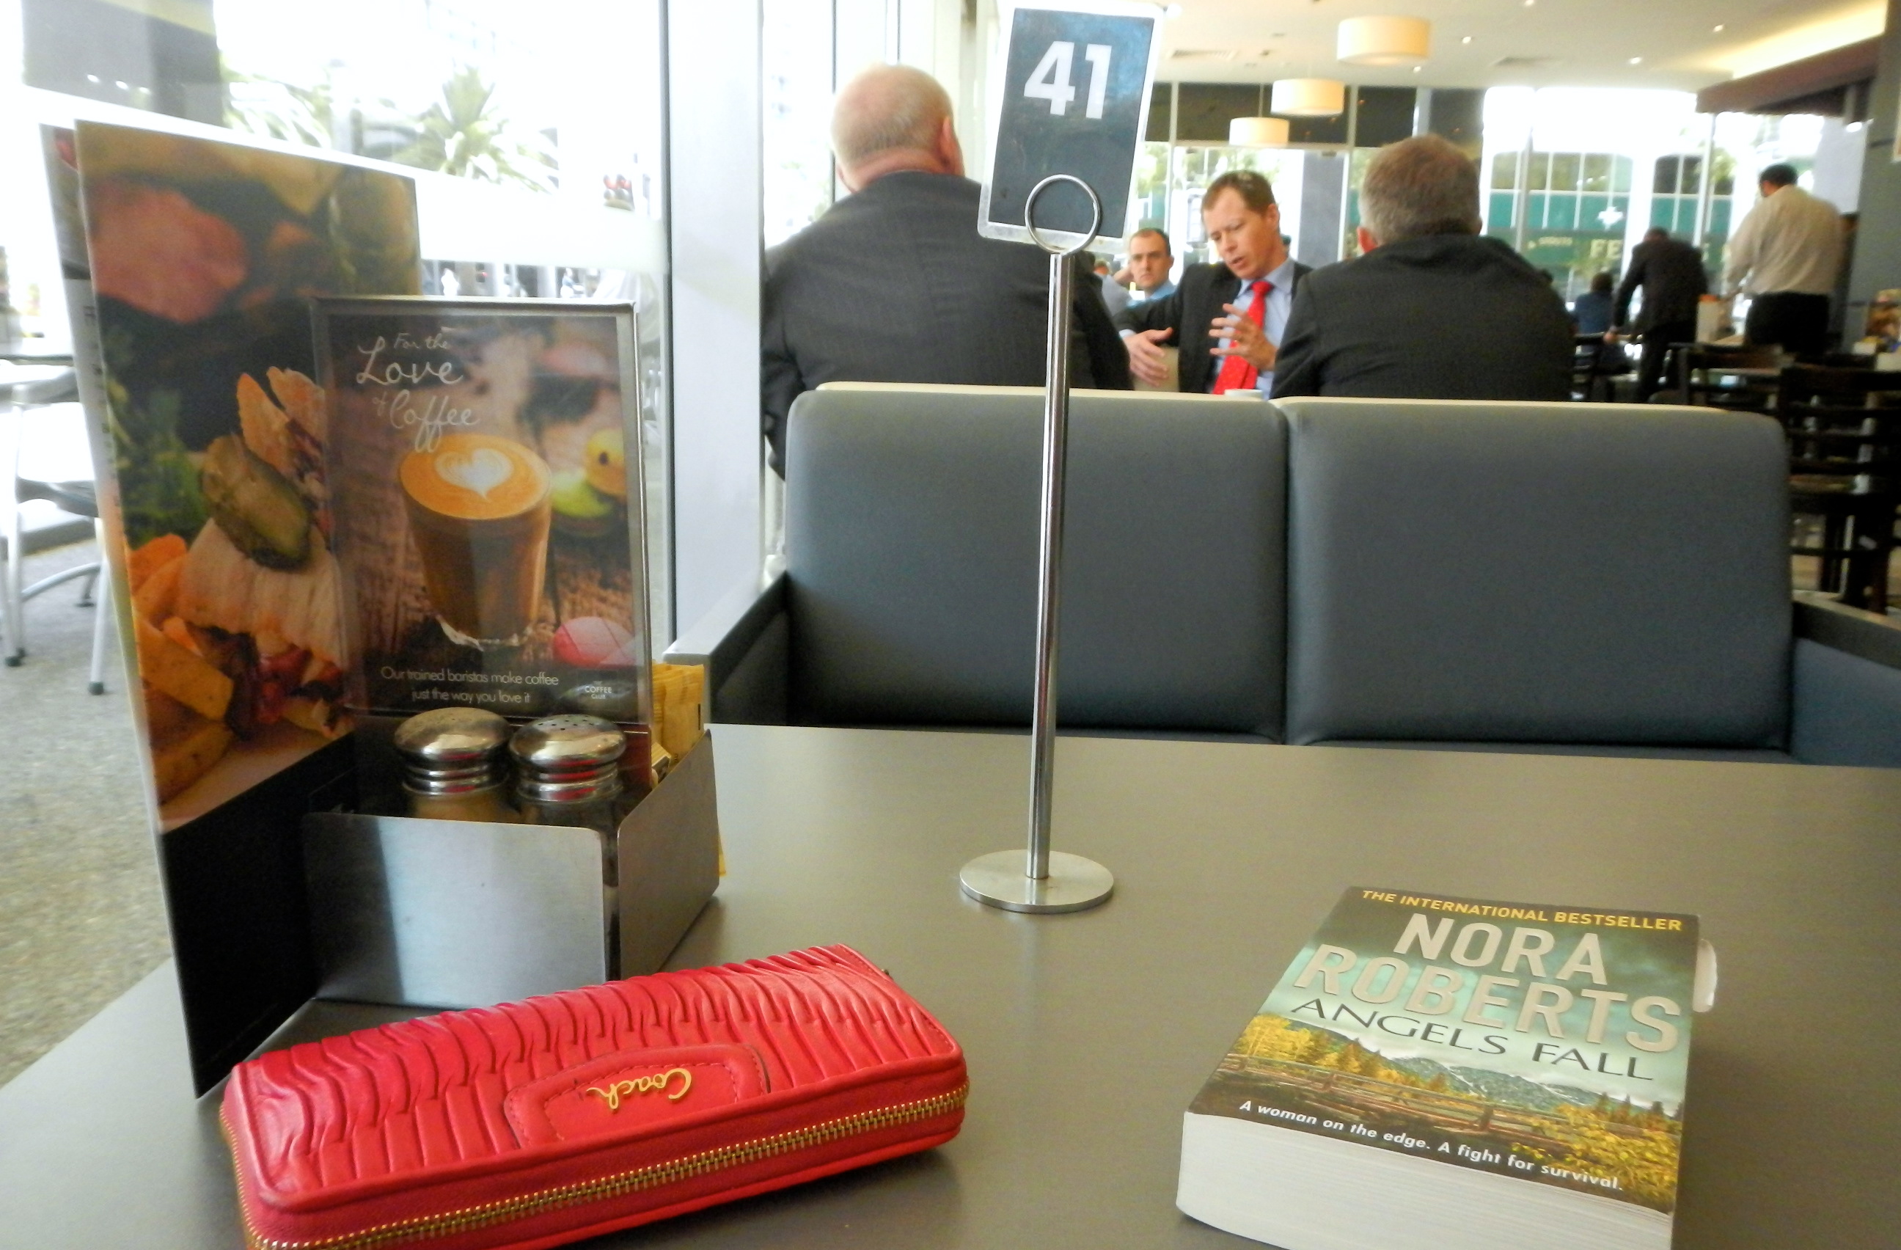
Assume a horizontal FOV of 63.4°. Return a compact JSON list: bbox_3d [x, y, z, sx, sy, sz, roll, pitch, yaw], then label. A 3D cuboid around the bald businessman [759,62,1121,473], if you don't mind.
[{"bbox_3d":[0.018,-0.163,2.346,0.540,1.310,0.750,2,12,6],"label":"bald businessman"}]

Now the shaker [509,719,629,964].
[{"bbox_3d":[-0.137,0.082,0.554,0.044,0.092,0.044,1,12,0],"label":"shaker"}]

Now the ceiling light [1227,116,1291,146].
[{"bbox_3d":[2.283,-3.644,11.364,0.450,0.170,0.450,1,12,0],"label":"ceiling light"}]

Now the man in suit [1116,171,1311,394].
[{"bbox_3d":[0.582,-0.343,3.298,0.550,1.290,0.750,3,12,8],"label":"man in suit"}]

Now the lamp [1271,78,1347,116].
[{"bbox_3d":[2.127,-3.132,9.136,0.450,0.170,0.450,1,12,0],"label":"lamp"}]

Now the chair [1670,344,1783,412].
[{"bbox_3d":[3.138,-0.726,6.376,0.440,0.860,0.480,2,12,6],"label":"chair"}]

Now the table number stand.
[{"bbox_3d":[0.040,-0.033,0.634,0.067,0.296,0.067,1,12,0],"label":"table number stand"}]

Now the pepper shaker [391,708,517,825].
[{"bbox_3d":[-0.179,0.081,0.559,0.044,0.092,0.044,1,12,0],"label":"pepper shaker"}]

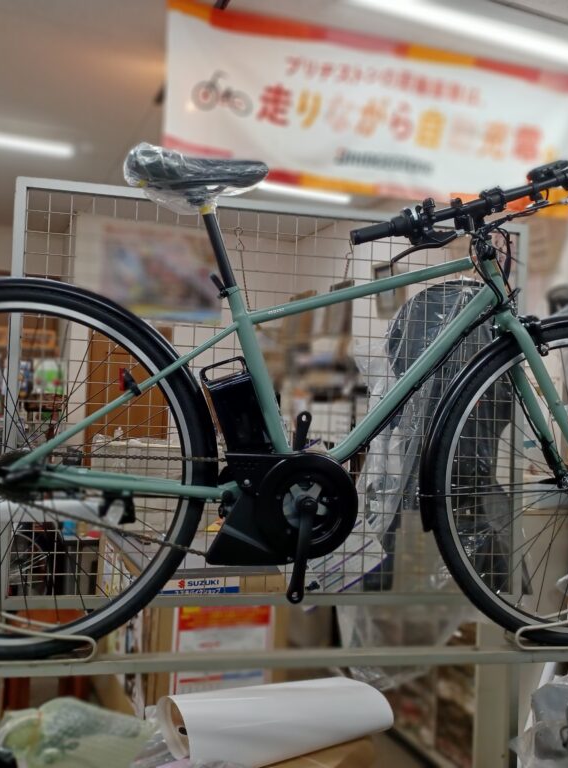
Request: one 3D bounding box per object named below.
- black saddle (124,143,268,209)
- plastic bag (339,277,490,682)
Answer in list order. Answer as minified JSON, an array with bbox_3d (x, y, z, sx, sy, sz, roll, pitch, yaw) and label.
[{"bbox_3d":[-0.169,-0.405,1.444,0.272,0.100,0.165,3,-1,-11],"label":"black saddle"},{"bbox_3d":[0.412,0.299,2.200,0.440,1.100,0.370,3,-1,-13],"label":"plastic bag"}]

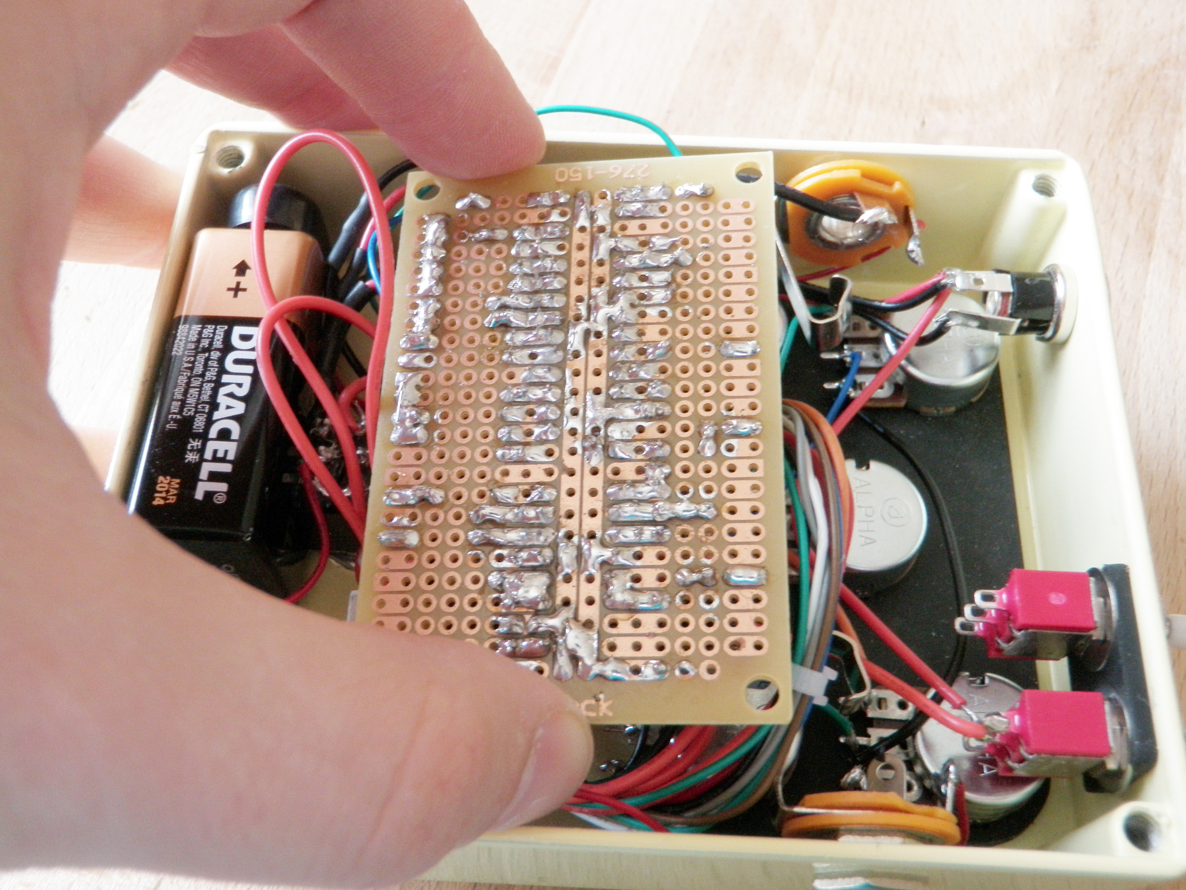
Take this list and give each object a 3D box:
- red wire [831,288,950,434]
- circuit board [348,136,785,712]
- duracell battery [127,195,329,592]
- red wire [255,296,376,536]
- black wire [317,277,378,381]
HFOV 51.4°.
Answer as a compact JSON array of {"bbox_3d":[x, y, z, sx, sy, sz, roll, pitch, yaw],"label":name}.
[{"bbox_3d":[0.038,-0.011,0.160,0.002,0.003,0.029,35,64,17],"label":"red wire"},{"bbox_3d":[-0.002,-0.004,0.142,0.047,0.002,0.072,-2,64,7],"label":"circuit board"},{"bbox_3d":[-0.045,-0.005,0.167,0.018,0.026,0.049,2,63,2],"label":"duracell battery"},{"bbox_3d":[-0.034,-0.004,0.151,0.014,0.009,0.032,-2,63,0],"label":"red wire"},{"bbox_3d":[-0.032,-0.015,0.165,0.004,0.004,0.018,15,69,8],"label":"black wire"}]

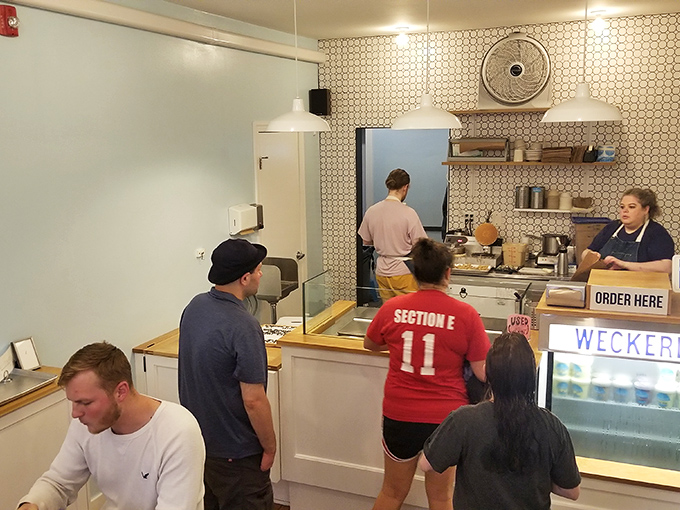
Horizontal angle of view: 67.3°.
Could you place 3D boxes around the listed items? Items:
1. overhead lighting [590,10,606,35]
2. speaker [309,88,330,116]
[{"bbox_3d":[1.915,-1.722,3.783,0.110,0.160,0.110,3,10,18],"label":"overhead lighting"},{"bbox_3d":[-0.182,-1.351,4.525,0.160,0.225,0.160,1,10,6],"label":"speaker"}]

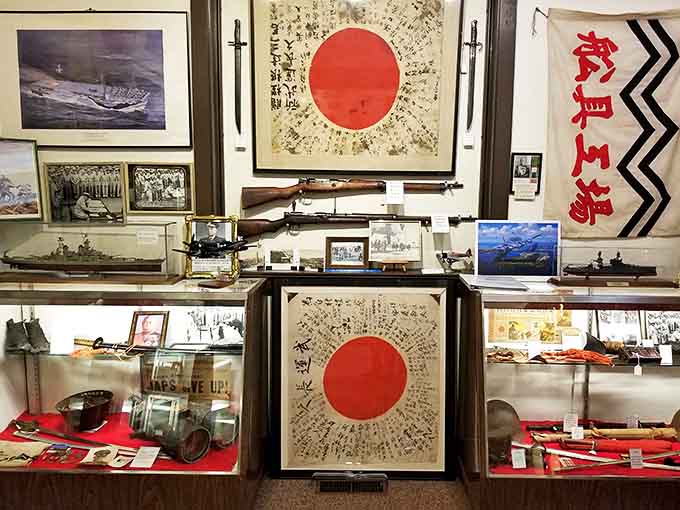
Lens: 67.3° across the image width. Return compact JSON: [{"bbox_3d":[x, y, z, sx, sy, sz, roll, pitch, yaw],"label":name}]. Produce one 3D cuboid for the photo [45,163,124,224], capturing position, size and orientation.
[{"bbox_3d":[-1.280,-0.306,2.563,0.400,0.310,0.025,1,7,0],"label":"photo"}]

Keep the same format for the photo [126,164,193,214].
[{"bbox_3d":[-0.899,-0.336,2.559,0.340,0.252,0.025,1,7,0],"label":"photo"}]

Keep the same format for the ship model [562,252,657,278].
[{"bbox_3d":[1.265,0.047,2.393,0.432,0.117,0.060,1,7,0],"label":"ship model"}]

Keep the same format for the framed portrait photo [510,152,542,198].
[{"bbox_3d":[0.935,-0.398,2.559,0.152,0.225,0.020,1,7,0],"label":"framed portrait photo"}]

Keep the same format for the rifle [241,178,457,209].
[{"bbox_3d":[0.066,-0.306,2.562,1.115,0.155,0.070,1,7,0],"label":"rifle"}]

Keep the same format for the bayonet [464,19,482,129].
[{"bbox_3d":[0.652,-0.877,2.495,0.090,0.520,0.030,3,7,0],"label":"bayonet"}]

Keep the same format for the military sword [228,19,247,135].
[{"bbox_3d":[-0.501,-0.870,2.497,0.098,0.542,0.030,1,7,0],"label":"military sword"}]

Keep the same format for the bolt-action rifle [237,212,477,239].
[{"bbox_3d":[0.066,-0.142,2.582,1.270,0.150,0.070,1,7,0],"label":"bolt-action rifle"}]

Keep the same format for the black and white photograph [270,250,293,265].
[{"bbox_3d":[-0.294,0.013,2.592,0.113,0.072,0.010,1,7,0],"label":"black and white photograph"}]

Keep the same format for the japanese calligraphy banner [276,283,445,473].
[{"bbox_3d":[0.114,0.609,2.509,0.810,0.905,0.030,1,2,0],"label":"japanese calligraphy banner"}]

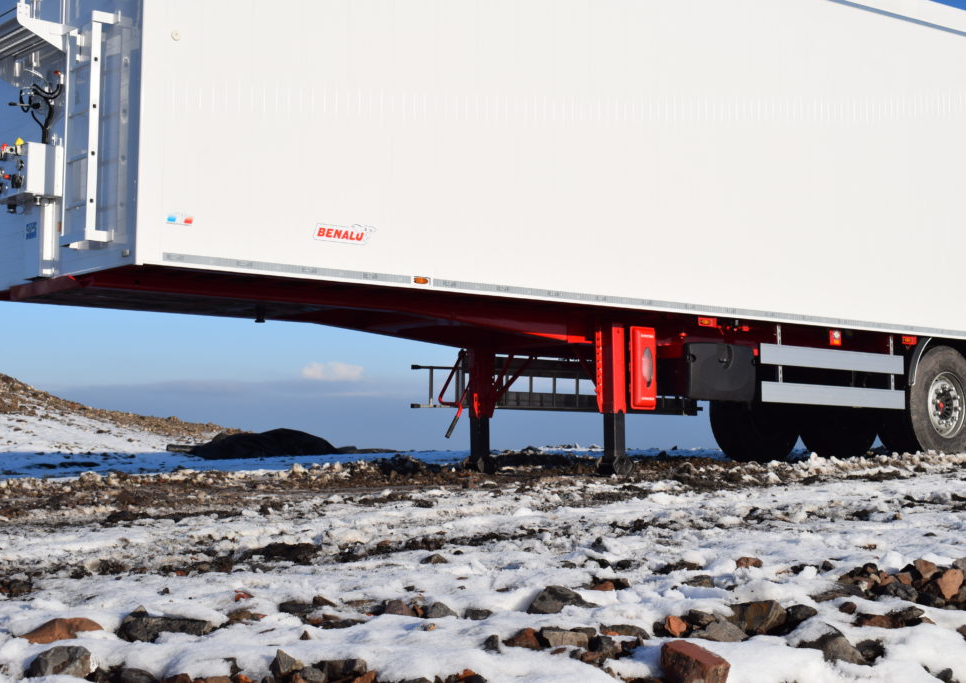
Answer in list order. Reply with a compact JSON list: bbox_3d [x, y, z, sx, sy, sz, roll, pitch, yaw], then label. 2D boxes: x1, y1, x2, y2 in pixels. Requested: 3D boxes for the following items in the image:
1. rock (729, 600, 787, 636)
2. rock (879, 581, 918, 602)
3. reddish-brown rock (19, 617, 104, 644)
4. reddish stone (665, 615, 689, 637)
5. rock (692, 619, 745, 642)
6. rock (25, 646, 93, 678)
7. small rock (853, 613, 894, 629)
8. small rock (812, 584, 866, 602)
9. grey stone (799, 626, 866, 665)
[{"bbox_3d":[1.073,1.082,6.003,0.234,0.140,0.188,0,-4,0],"label":"rock"},{"bbox_3d":[1.413,0.846,5.200,0.125,0.080,0.090,-1,-4,15],"label":"rock"},{"bbox_3d":[-1.213,0.832,4.420,0.238,0.072,0.140,1,-4,0],"label":"reddish-brown rock"},{"bbox_3d":[0.745,1.095,5.914,0.100,0.089,0.080,0,-4,0],"label":"reddish stone"},{"bbox_3d":[0.894,1.098,5.834,0.205,0.091,0.133,0,-4,0],"label":"rock"},{"bbox_3d":[-1.460,1.115,5.296,0.234,0.127,0.188,0,-4,0],"label":"rock"},{"bbox_3d":[1.208,0.863,4.750,0.120,0.055,0.080,-1,-4,14],"label":"small rock"},{"bbox_3d":[1.535,1.092,6.633,0.233,0.086,0.152,0,-4,0],"label":"small rock"},{"bbox_3d":[0.978,0.848,4.300,0.185,0.095,0.130,1,-4,0],"label":"grey stone"}]

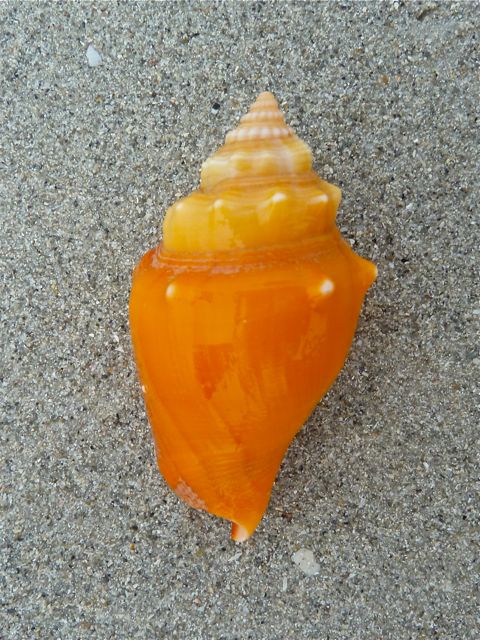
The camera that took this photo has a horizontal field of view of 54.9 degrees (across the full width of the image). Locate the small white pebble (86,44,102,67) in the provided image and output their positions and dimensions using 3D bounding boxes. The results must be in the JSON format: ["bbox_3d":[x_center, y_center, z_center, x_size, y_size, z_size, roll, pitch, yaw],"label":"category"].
[{"bbox_3d":[-0.038,-0.068,0.119,0.003,0.002,0.006,-19,87,-1],"label":"small white pebble"}]

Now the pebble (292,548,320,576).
[{"bbox_3d":[0.016,0.059,0.111,0.005,0.003,0.007,-30,87,-2],"label":"pebble"}]

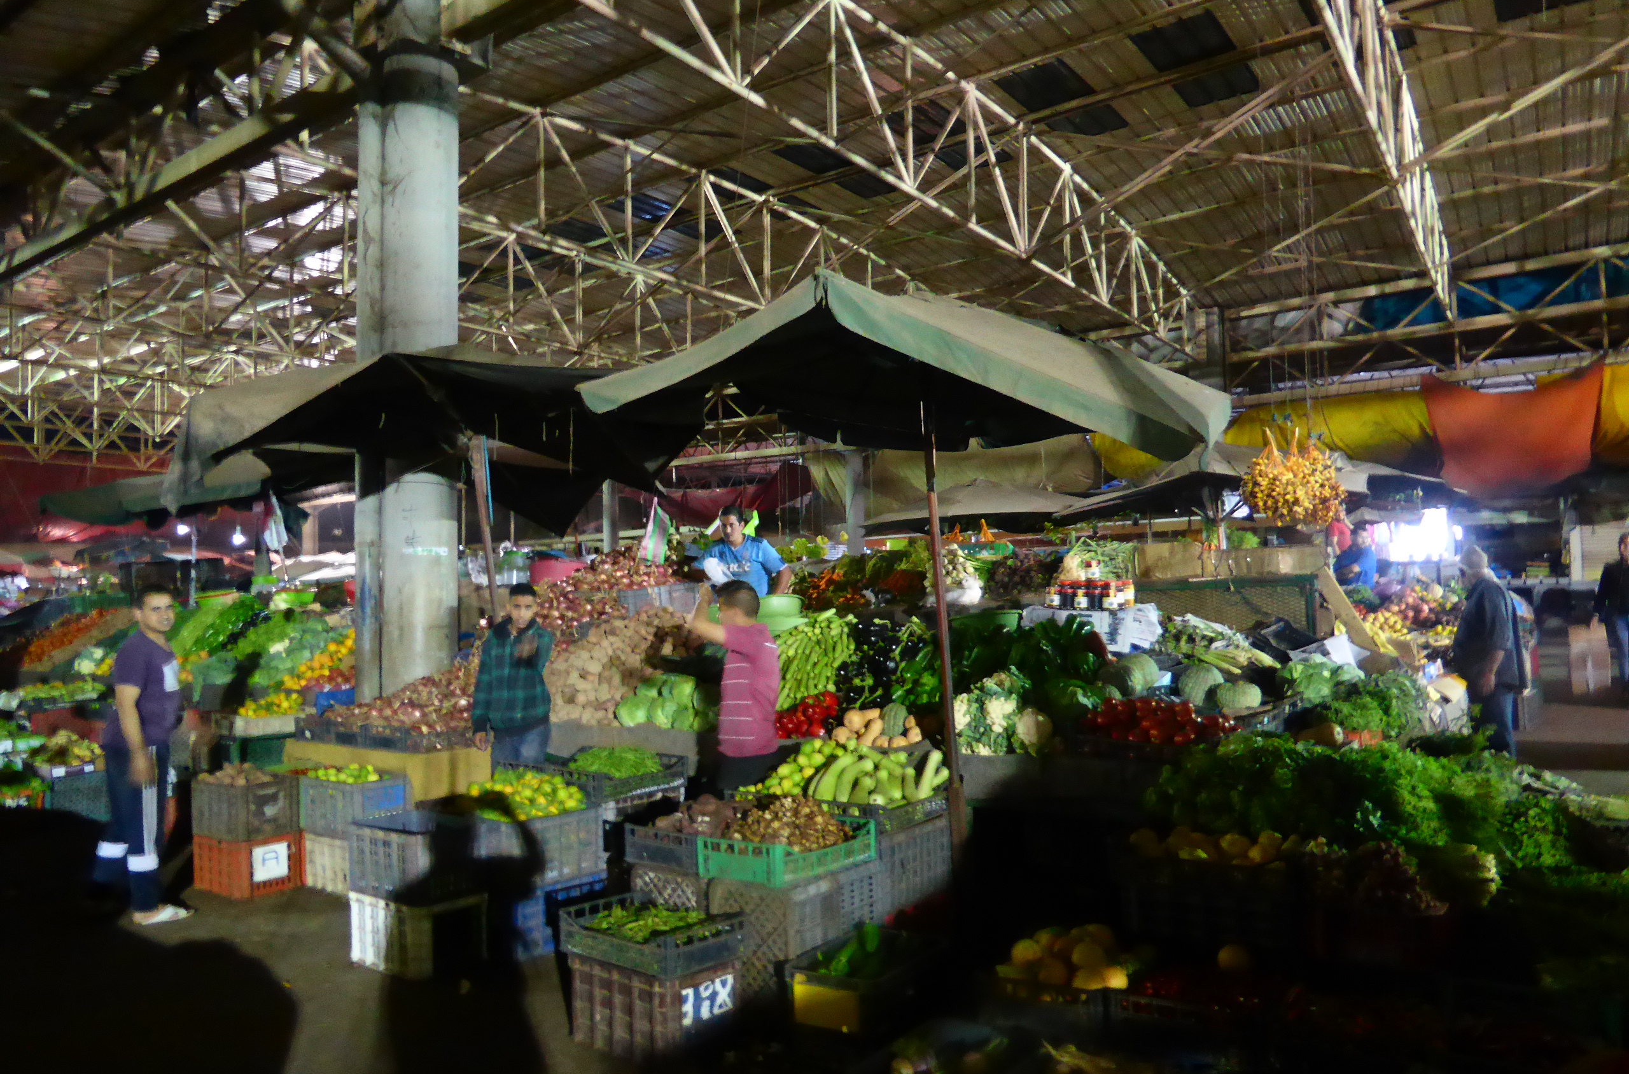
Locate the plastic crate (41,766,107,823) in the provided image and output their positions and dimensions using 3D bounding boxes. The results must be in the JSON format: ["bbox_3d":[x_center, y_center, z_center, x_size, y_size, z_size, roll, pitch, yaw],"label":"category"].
[{"bbox_3d":[-4.512,1.591,7.170,0.430,0.310,0.430,-3,-3,33],"label":"plastic crate"}]

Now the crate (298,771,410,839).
[{"bbox_3d":[-2.635,1.534,6.761,0.543,0.313,0.336,-3,-3,33],"label":"crate"}]

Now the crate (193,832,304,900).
[{"bbox_3d":[-3.253,1.859,6.759,0.534,0.308,0.334,-3,-3,31],"label":"crate"}]

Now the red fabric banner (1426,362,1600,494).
[{"bbox_3d":[9.604,-1.447,16.216,2.150,1.800,0.200,-3,-3,36],"label":"red fabric banner"}]

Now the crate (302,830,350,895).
[{"bbox_3d":[-2.675,1.841,6.743,0.520,0.310,0.335,-3,-3,34],"label":"crate"}]

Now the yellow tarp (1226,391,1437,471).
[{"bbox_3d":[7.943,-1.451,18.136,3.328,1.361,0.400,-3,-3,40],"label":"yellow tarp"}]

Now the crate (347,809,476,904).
[{"bbox_3d":[-1.806,1.457,5.358,0.539,0.314,0.347,-3,-3,37],"label":"crate"}]

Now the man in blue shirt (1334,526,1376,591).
[{"bbox_3d":[4.911,0.671,10.624,0.500,1.600,0.360,0,-3,-27],"label":"man in blue shirt"}]

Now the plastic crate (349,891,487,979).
[{"bbox_3d":[-1.800,1.769,5.345,0.539,0.311,0.347,-3,-3,37],"label":"plastic crate"}]

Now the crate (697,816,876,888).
[{"bbox_3d":[-0.097,1.194,4.527,0.384,0.149,0.593,-3,-3,37],"label":"crate"}]

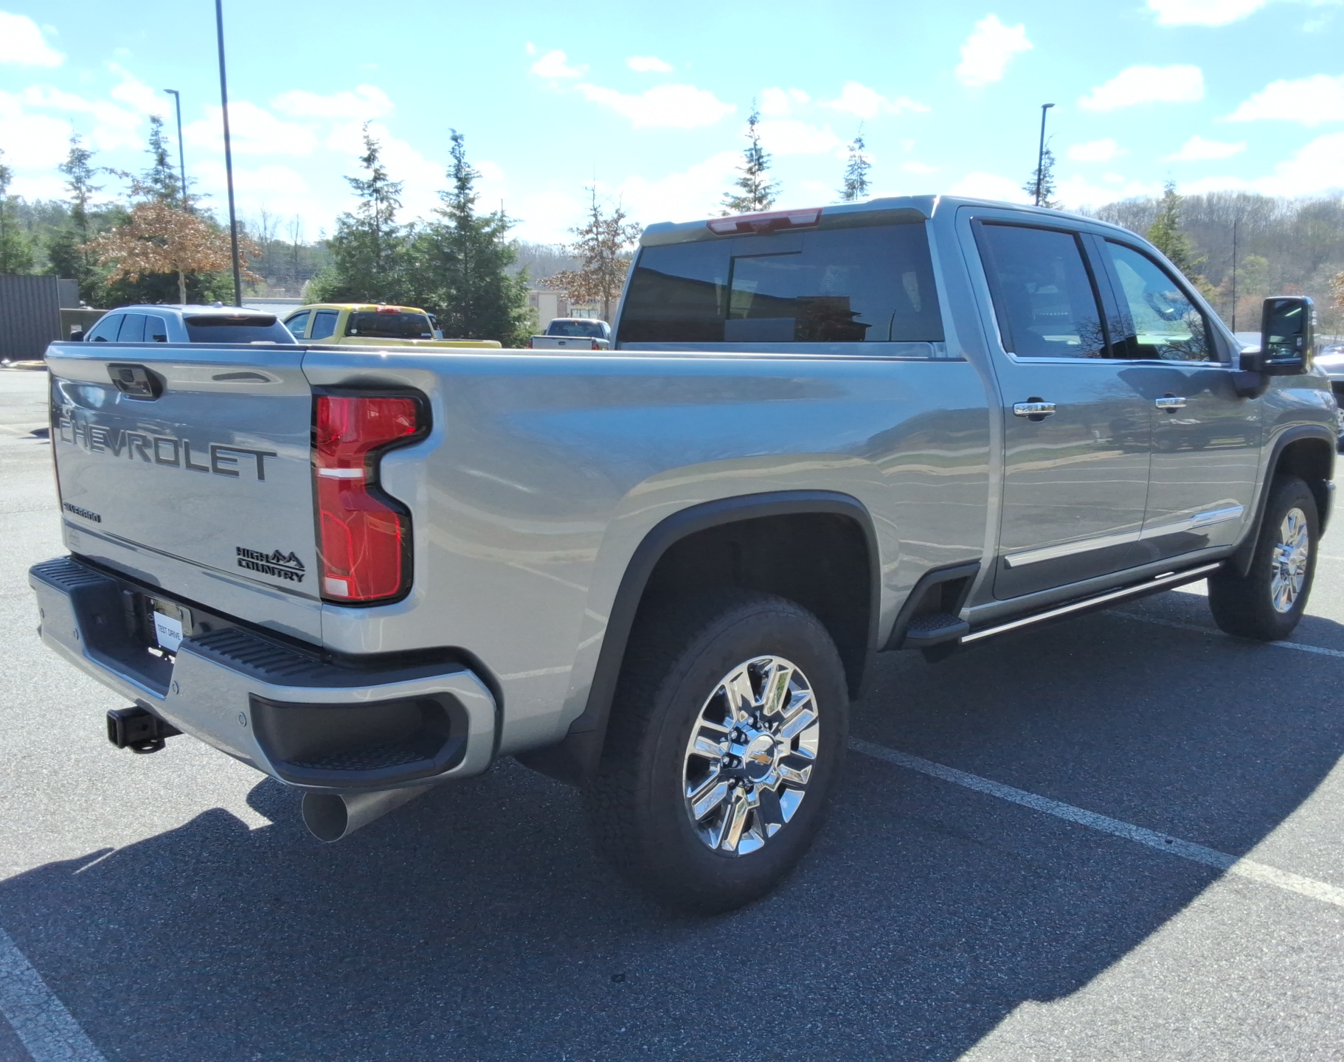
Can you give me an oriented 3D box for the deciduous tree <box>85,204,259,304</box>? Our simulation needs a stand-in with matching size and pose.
[{"bbox_3d":[-11.638,-5.619,27.080,3.850,4.176,3.850,-4,11,-23],"label":"deciduous tree"}]

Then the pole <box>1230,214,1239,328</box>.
[{"bbox_3d":[38.263,-16.332,77.450,0.500,9.500,0.300,10,14,43],"label":"pole"}]

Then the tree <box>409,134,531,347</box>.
[{"bbox_3d":[-6.766,-8.977,36.887,4.000,7.458,4.000,-1,10,-10],"label":"tree"}]

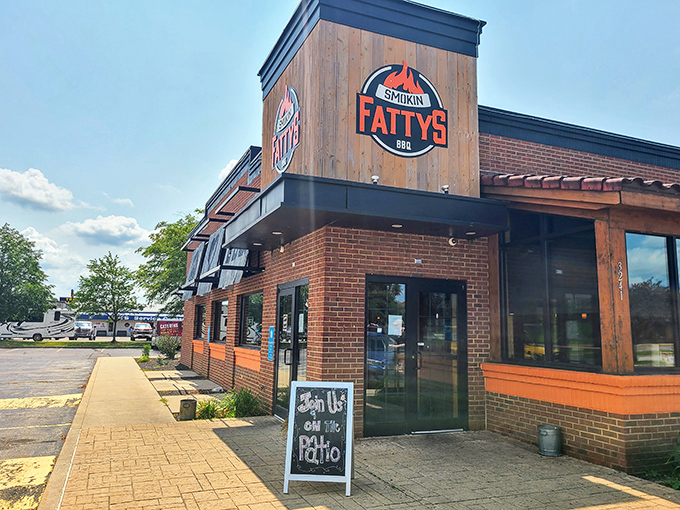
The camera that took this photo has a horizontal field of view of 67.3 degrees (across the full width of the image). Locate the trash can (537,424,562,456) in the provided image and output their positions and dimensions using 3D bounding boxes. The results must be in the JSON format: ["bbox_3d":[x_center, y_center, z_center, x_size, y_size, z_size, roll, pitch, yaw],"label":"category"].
[{"bbox_3d":[2.613,2.284,6.384,0.278,0.364,0.278,1,-8,0],"label":"trash can"}]

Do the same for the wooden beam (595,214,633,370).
[{"bbox_3d":[3.294,0.465,6.138,0.263,1.848,0.232,4,-9,-23],"label":"wooden beam"}]

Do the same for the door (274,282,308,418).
[{"bbox_3d":[-0.749,1.531,8.145,0.101,2.197,1.656,4,-9,-23],"label":"door"}]

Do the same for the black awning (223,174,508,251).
[{"bbox_3d":[0.158,-0.410,8.218,3.353,0.409,3.676,4,-9,-23],"label":"black awning"}]

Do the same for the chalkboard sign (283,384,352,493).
[{"bbox_3d":[-0.170,1.691,4.844,0.593,0.939,0.566,0,-8,5],"label":"chalkboard sign"}]

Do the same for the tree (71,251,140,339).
[{"bbox_3d":[-20.619,3.758,45.000,5.800,7.957,5.800,4,-9,-23],"label":"tree"}]

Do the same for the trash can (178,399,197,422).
[{"bbox_3d":[-2.404,2.444,8.099,0.247,0.323,0.247,4,-9,-23],"label":"trash can"}]

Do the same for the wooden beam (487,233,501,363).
[{"bbox_3d":[2.498,0.590,7.945,0.212,2.086,0.263,4,-9,-23],"label":"wooden beam"}]

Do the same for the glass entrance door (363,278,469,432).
[{"bbox_3d":[1.116,1.438,7.421,1.727,2.212,0.101,4,-9,-23],"label":"glass entrance door"}]

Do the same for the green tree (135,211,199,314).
[{"bbox_3d":[-13.200,1.686,42.000,7.000,11.349,7.000,4,-9,-23],"label":"green tree"}]

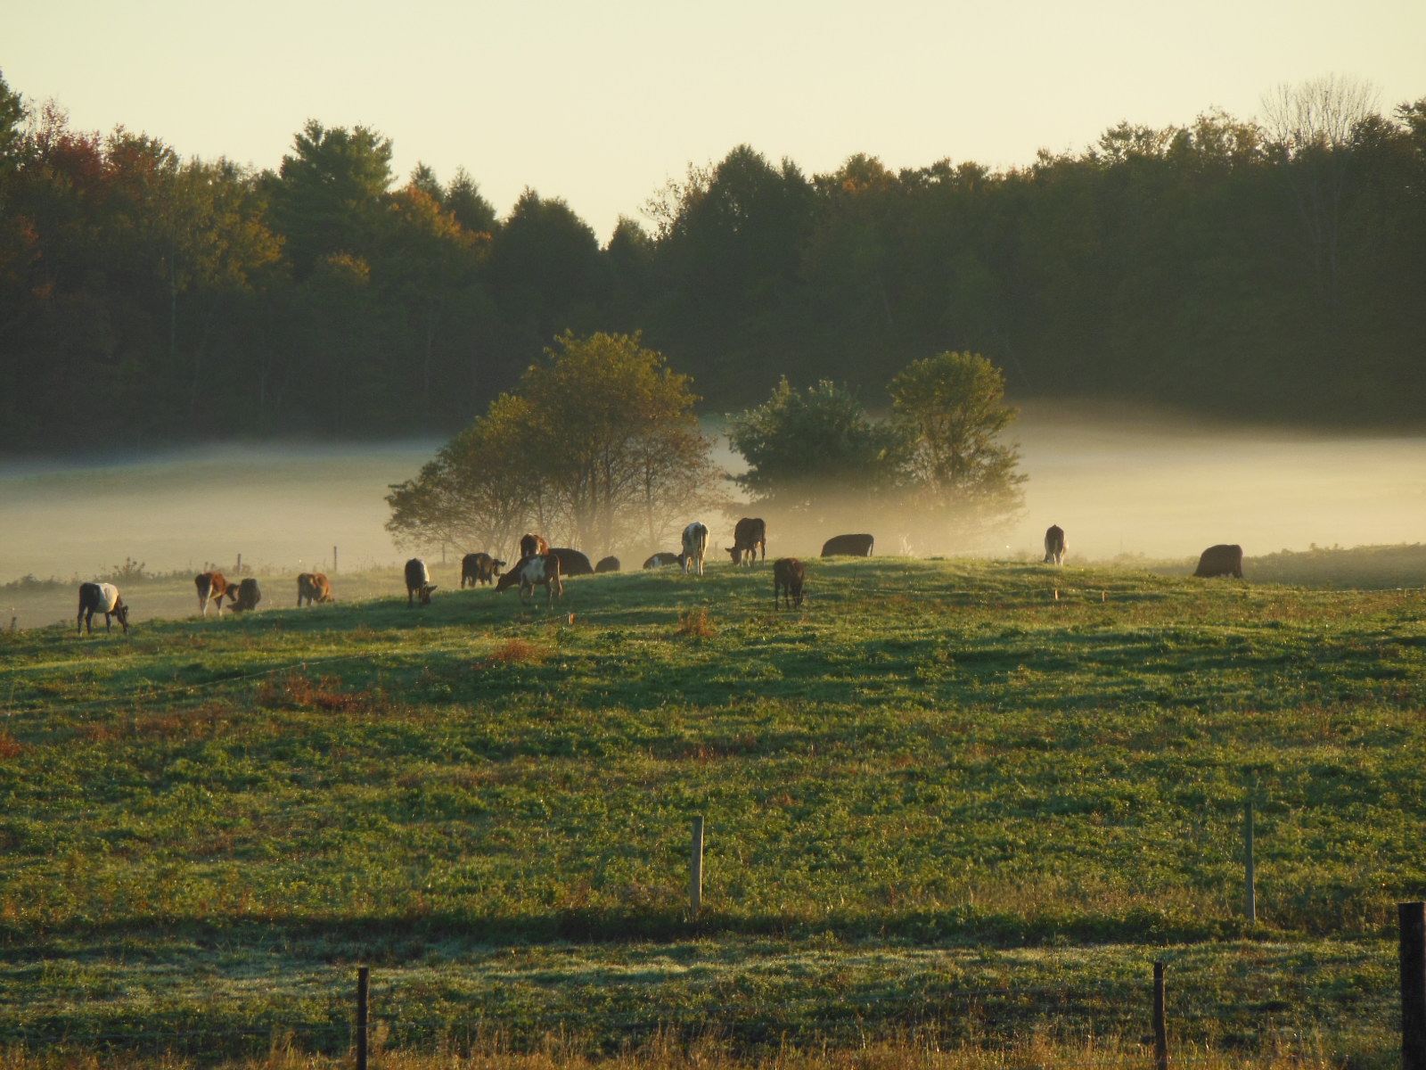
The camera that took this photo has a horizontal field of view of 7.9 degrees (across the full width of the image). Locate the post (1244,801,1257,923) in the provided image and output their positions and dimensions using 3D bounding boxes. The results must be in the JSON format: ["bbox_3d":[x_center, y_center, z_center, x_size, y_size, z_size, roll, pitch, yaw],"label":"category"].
[{"bbox_3d":[5.741,3.492,110.000,0.110,1.310,0.110,0,1,0],"label":"post"}]

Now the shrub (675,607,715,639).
[{"bbox_3d":[-0.382,1.936,228.000,0.890,0.690,0.800,0,1,0],"label":"shrub"}]

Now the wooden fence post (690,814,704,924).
[{"bbox_3d":[-0.167,3.558,110.000,0.120,1.130,0.120,0,1,0],"label":"wooden fence post"}]

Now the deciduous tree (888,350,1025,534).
[{"bbox_3d":[9.218,-3.396,390.000,5.200,7.200,5.200,0,1,0],"label":"deciduous tree"}]

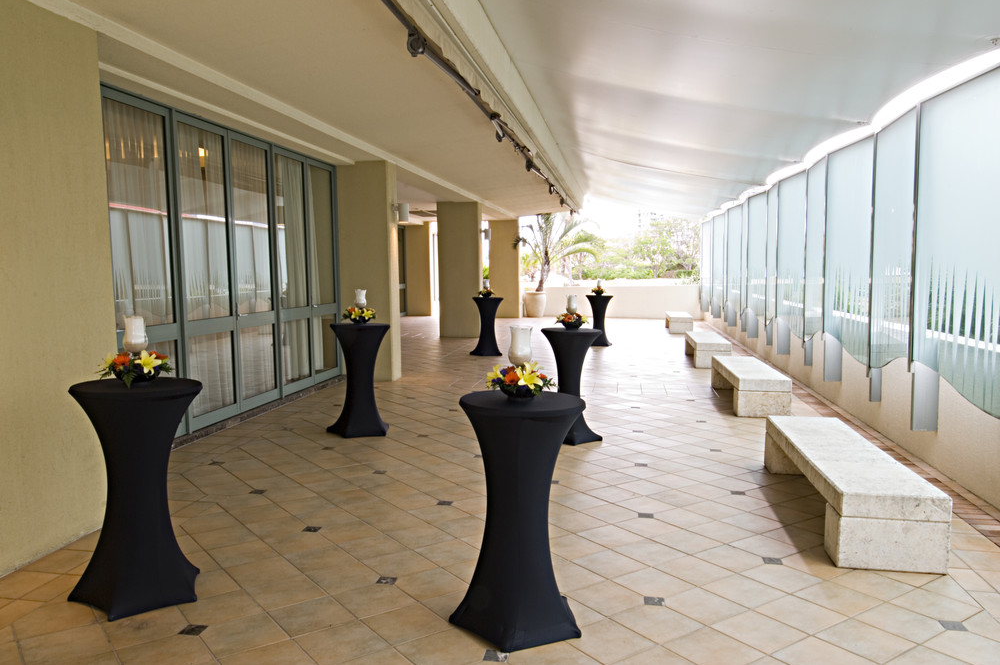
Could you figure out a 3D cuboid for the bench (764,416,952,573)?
[{"bbox_3d":[2.450,1.059,5.432,0.580,0.450,2.260,1,5,9],"label":"bench"}]

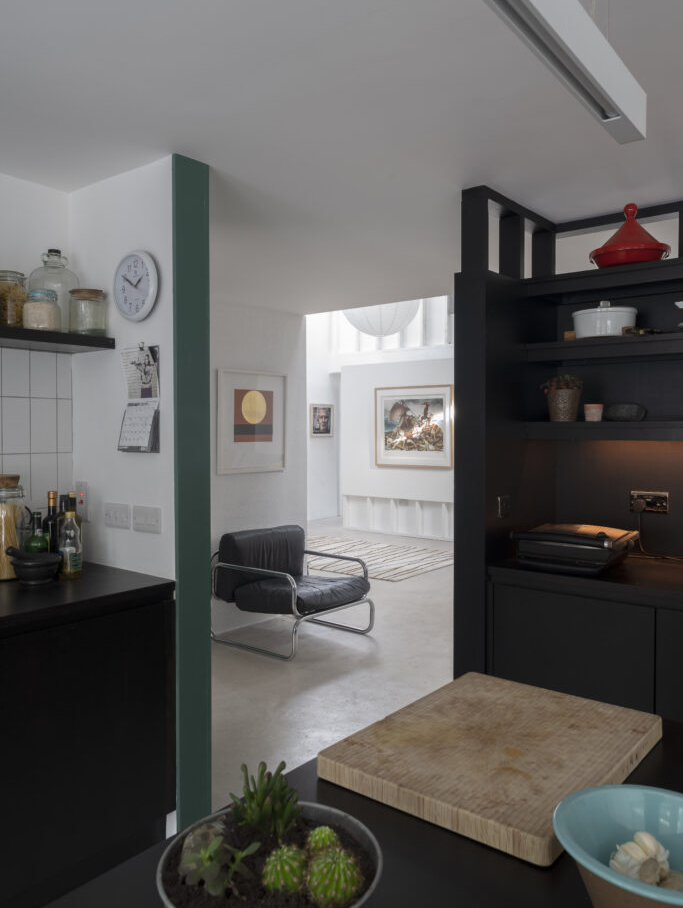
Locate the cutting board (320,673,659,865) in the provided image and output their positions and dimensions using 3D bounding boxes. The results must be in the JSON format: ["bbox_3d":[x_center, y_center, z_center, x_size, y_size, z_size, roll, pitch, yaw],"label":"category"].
[{"bbox_3d":[0.235,0.429,1.008,0.331,0.032,0.438,1,2,40],"label":"cutting board"}]

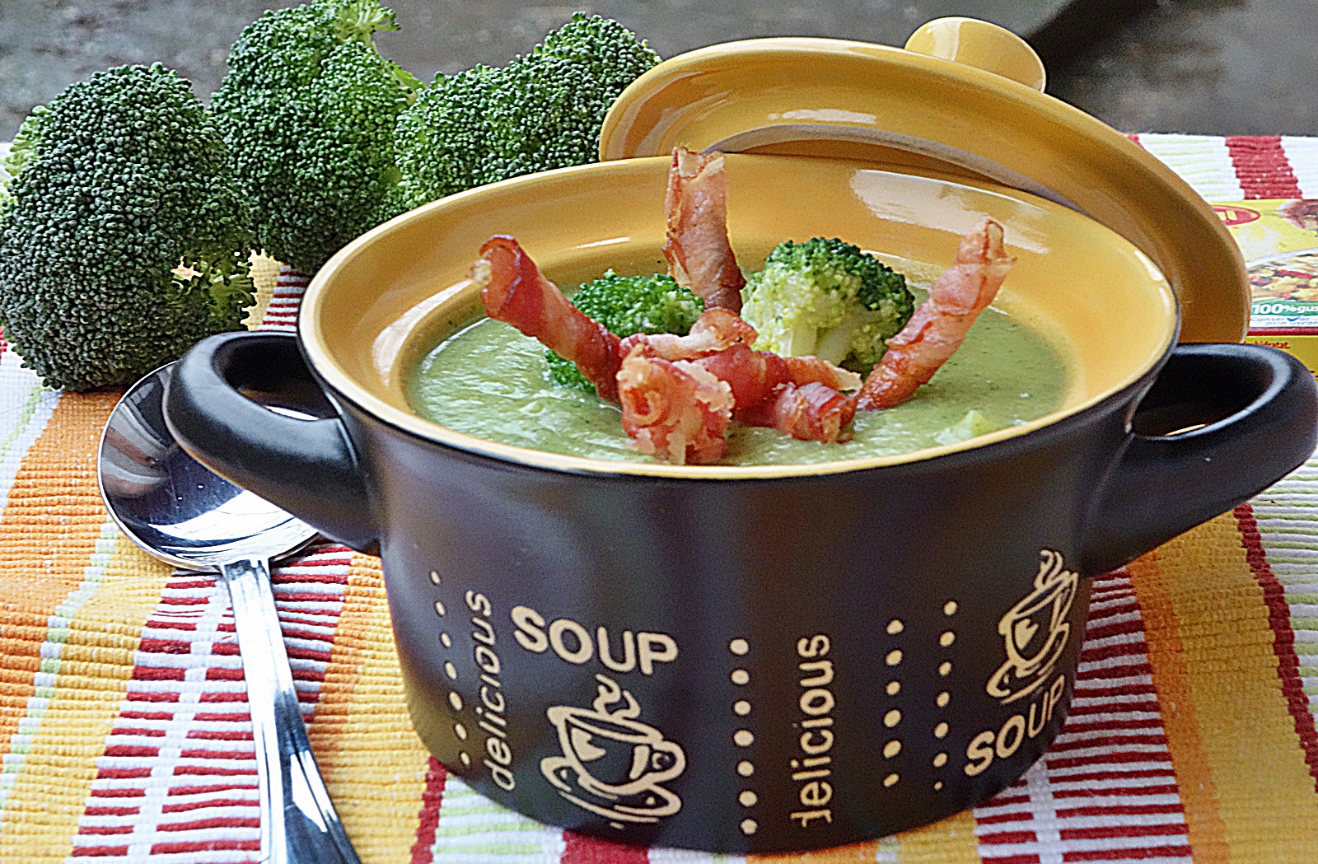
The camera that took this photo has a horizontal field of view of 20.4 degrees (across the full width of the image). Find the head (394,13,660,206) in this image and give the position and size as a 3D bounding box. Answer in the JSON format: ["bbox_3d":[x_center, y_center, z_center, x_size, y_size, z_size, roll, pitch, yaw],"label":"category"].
[{"bbox_3d":[-0.028,-0.066,0.791,0.060,0.051,0.053,-1,24,0],"label":"head"}]

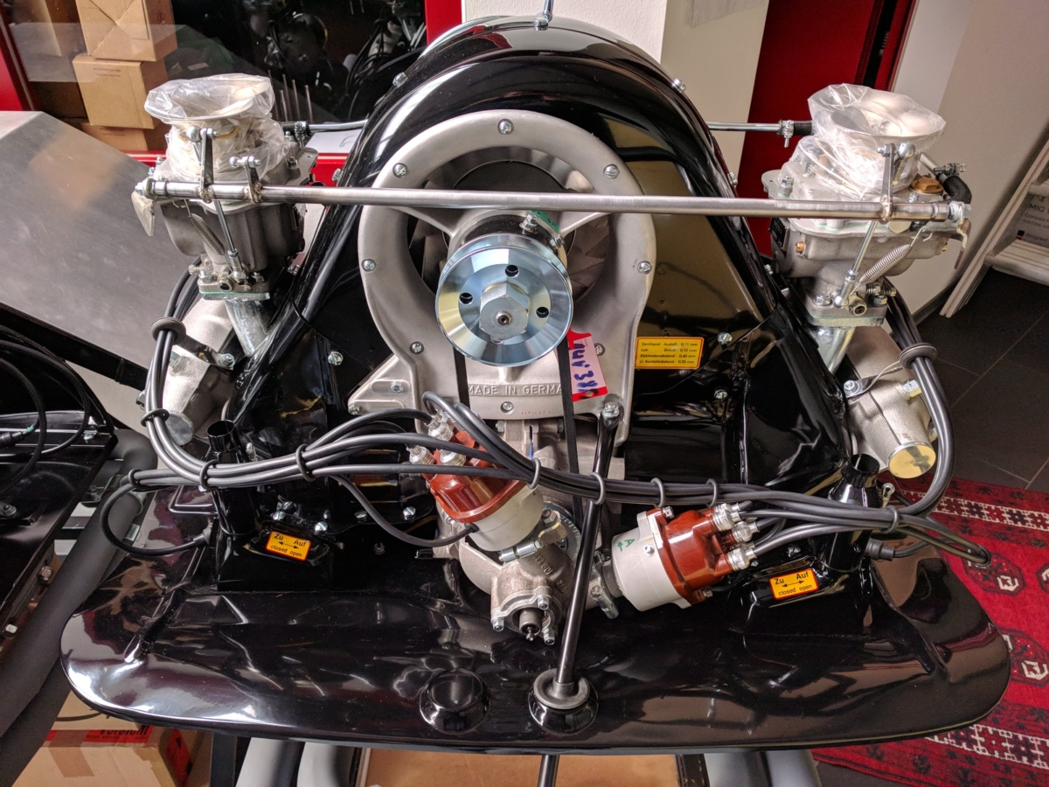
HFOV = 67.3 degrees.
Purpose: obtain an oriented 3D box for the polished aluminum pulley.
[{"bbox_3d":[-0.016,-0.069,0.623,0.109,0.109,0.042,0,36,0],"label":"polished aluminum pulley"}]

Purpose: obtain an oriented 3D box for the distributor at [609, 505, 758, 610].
[{"bbox_3d":[0.135,0.139,0.665,0.117,0.080,0.086,-25,74,16],"label":"distributor"}]

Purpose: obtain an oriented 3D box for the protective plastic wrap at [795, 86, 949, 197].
[{"bbox_3d":[0.292,-0.224,0.682,0.124,0.070,0.118,0,36,0],"label":"protective plastic wrap"}]

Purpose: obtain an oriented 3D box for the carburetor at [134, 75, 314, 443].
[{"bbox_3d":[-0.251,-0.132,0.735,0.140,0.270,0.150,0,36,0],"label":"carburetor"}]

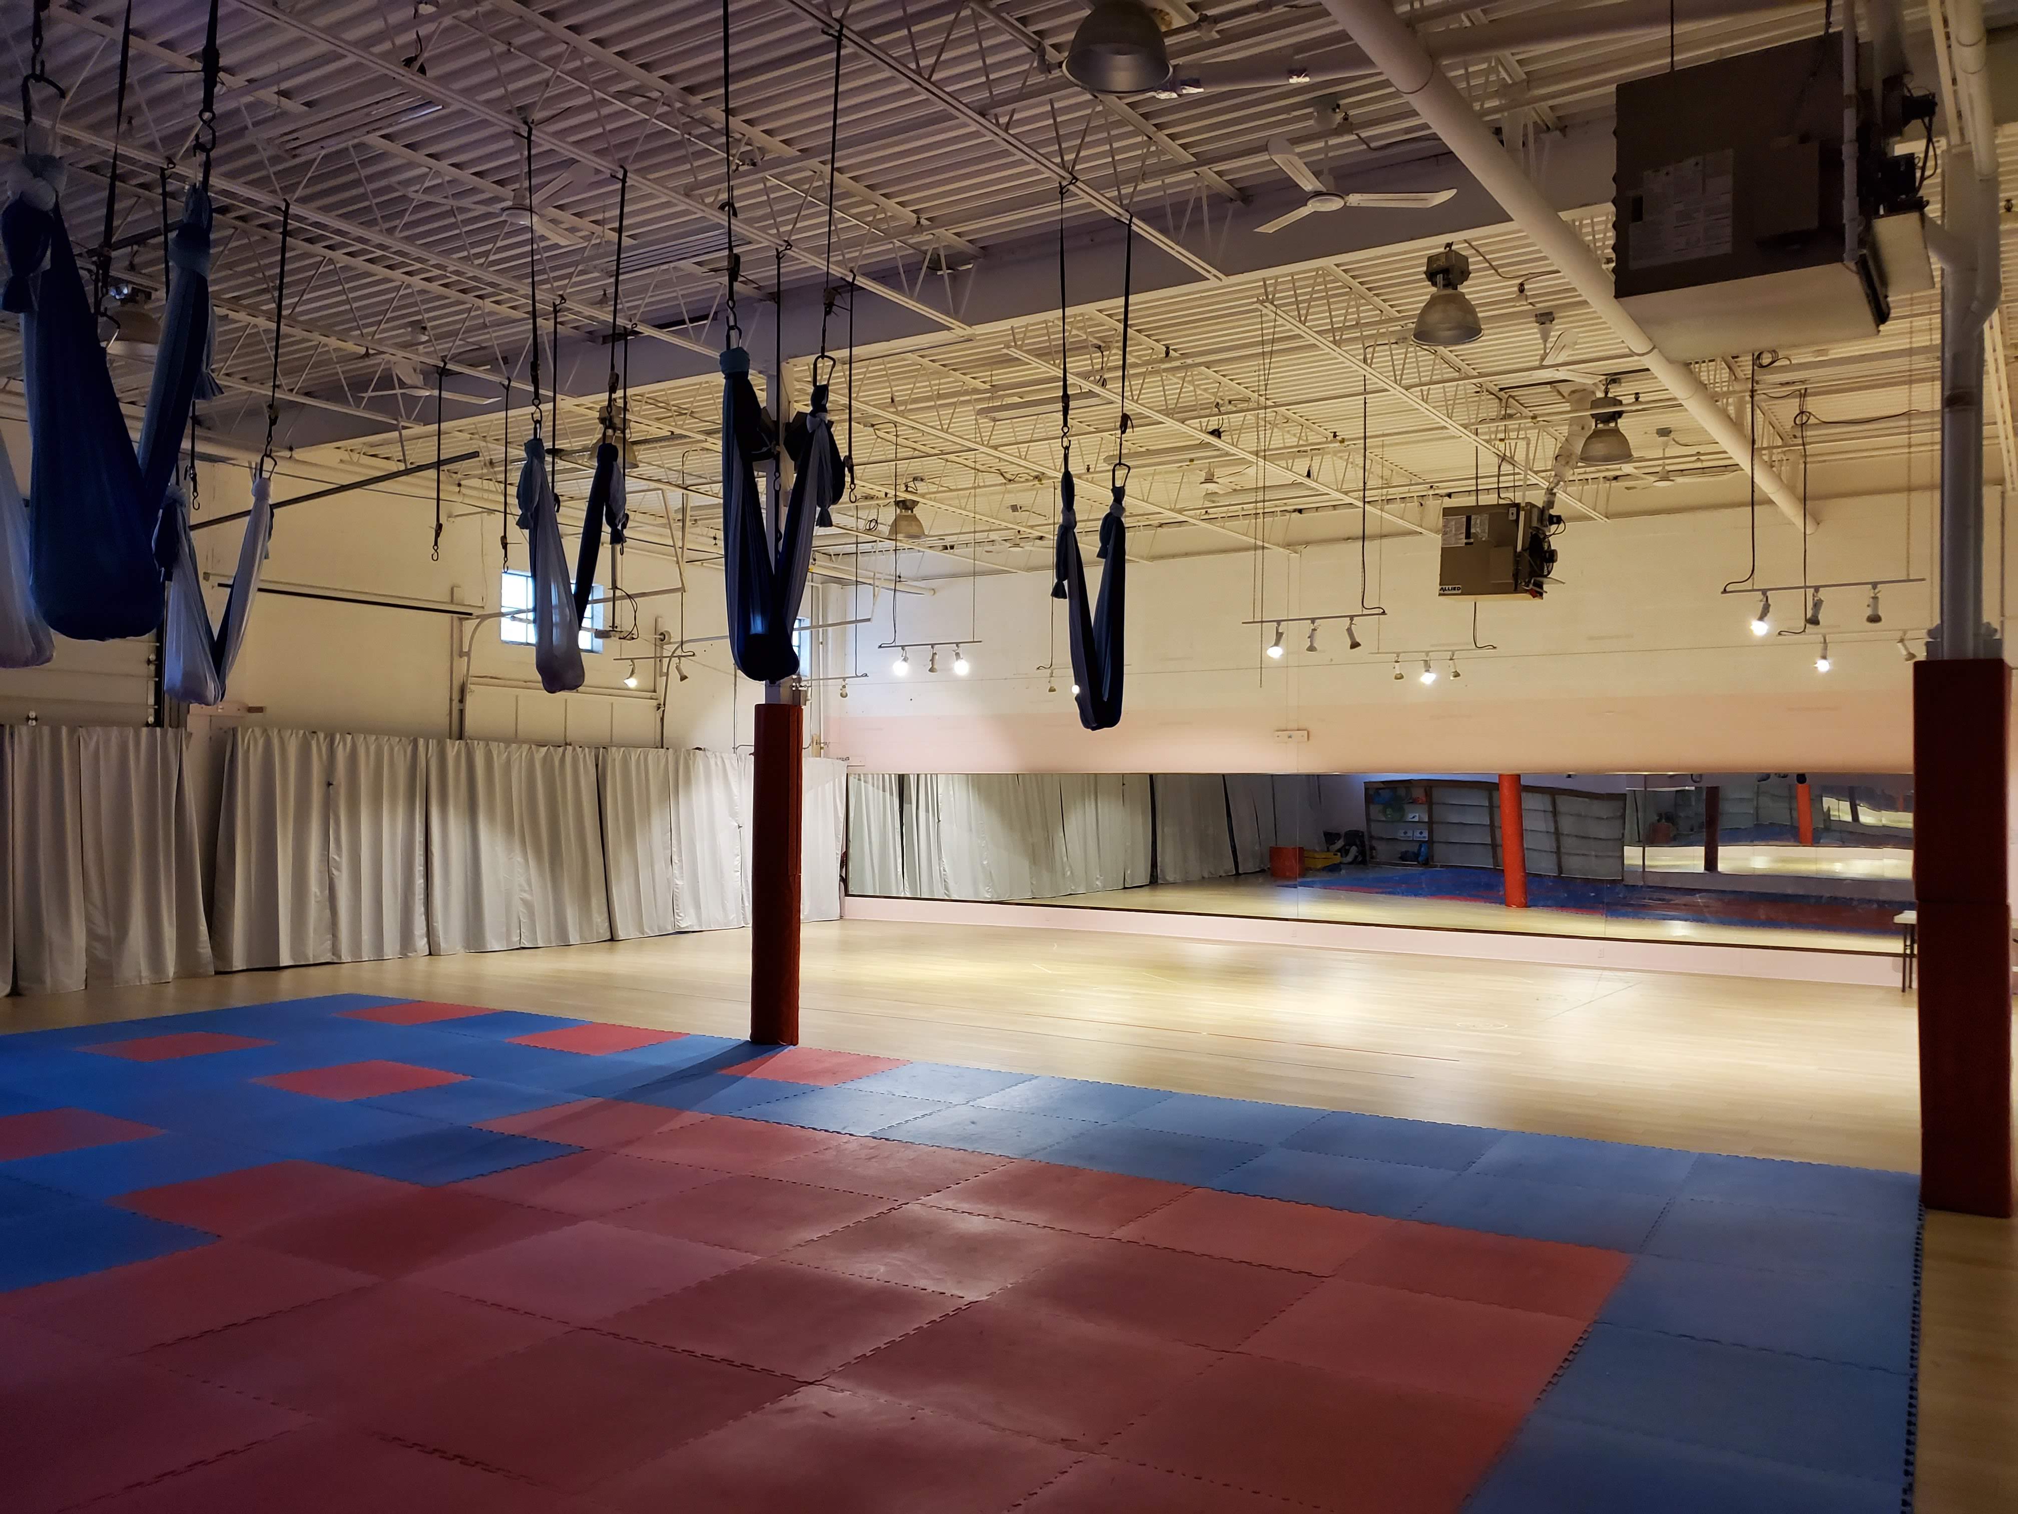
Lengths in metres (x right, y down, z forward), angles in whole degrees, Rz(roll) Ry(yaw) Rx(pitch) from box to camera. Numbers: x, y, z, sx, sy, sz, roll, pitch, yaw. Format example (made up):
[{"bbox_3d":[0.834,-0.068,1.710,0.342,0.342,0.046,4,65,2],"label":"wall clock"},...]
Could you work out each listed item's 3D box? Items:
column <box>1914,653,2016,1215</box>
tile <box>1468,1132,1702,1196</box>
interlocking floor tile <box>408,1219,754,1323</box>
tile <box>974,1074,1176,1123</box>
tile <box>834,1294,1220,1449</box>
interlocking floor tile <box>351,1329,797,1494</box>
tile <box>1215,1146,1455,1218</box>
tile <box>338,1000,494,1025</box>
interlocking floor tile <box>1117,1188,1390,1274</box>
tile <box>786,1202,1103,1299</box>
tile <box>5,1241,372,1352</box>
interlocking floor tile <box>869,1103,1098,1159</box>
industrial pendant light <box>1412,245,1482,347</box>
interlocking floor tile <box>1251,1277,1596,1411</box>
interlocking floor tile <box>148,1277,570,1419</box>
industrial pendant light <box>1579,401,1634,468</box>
[{"bbox_3d":[4.522,0.832,7.176,0.346,2.559,0.326,0,-2,31],"label":"column"},{"bbox_3d":[2.981,2.128,7.882,1.000,0.025,1.000,0,-2,31],"label":"tile"},{"bbox_3d":[-1.622,1.976,5.826,0.987,0.030,0.987,0,-2,31],"label":"interlocking floor tile"},{"bbox_3d":[0.383,2.107,9.272,0.987,0.030,0.987,0,-2,31],"label":"tile"},{"bbox_3d":[0.059,2.001,4.931,1.000,0.025,1.000,0,-2,31],"label":"tile"},{"bbox_3d":[-1.308,1.973,4.593,1.000,0.025,1.000,0,-2,31],"label":"interlocking floor tile"},{"bbox_3d":[1.575,2.065,7.377,0.987,0.030,0.987,0,-2,31],"label":"tile"},{"bbox_3d":[-4.872,2.155,12.551,1.000,0.025,1.000,0,-2,30],"label":"tile"},{"bbox_3d":[1.095,2.067,6.619,1.000,0.030,1.000,0,-2,30],"label":"interlocking floor tile"},{"bbox_3d":[-0.269,2.005,6.180,0.987,0.030,0.987,0,-2,31],"label":"tile"},{"bbox_3d":[-2.982,1.949,5.499,0.987,0.030,0.987,0,-2,31],"label":"tile"},{"bbox_3d":[-0.123,2.109,8.518,1.000,0.030,1.000,0,-2,30],"label":"interlocking floor tile"},{"bbox_3d":[2.540,-2.692,8.751,0.412,0.528,0.412,0,-2,33],"label":"industrial pendant light"},{"bbox_3d":[1.438,2.029,5.286,1.000,0.025,1.000,0,-2,30],"label":"interlocking floor tile"},{"bbox_3d":[-2.177,1.976,5.078,1.000,0.025,1.000,0,-2,31],"label":"interlocking floor tile"},{"bbox_3d":[4.774,-2.609,12.102,0.425,0.480,0.425,0,-2,31],"label":"industrial pendant light"}]

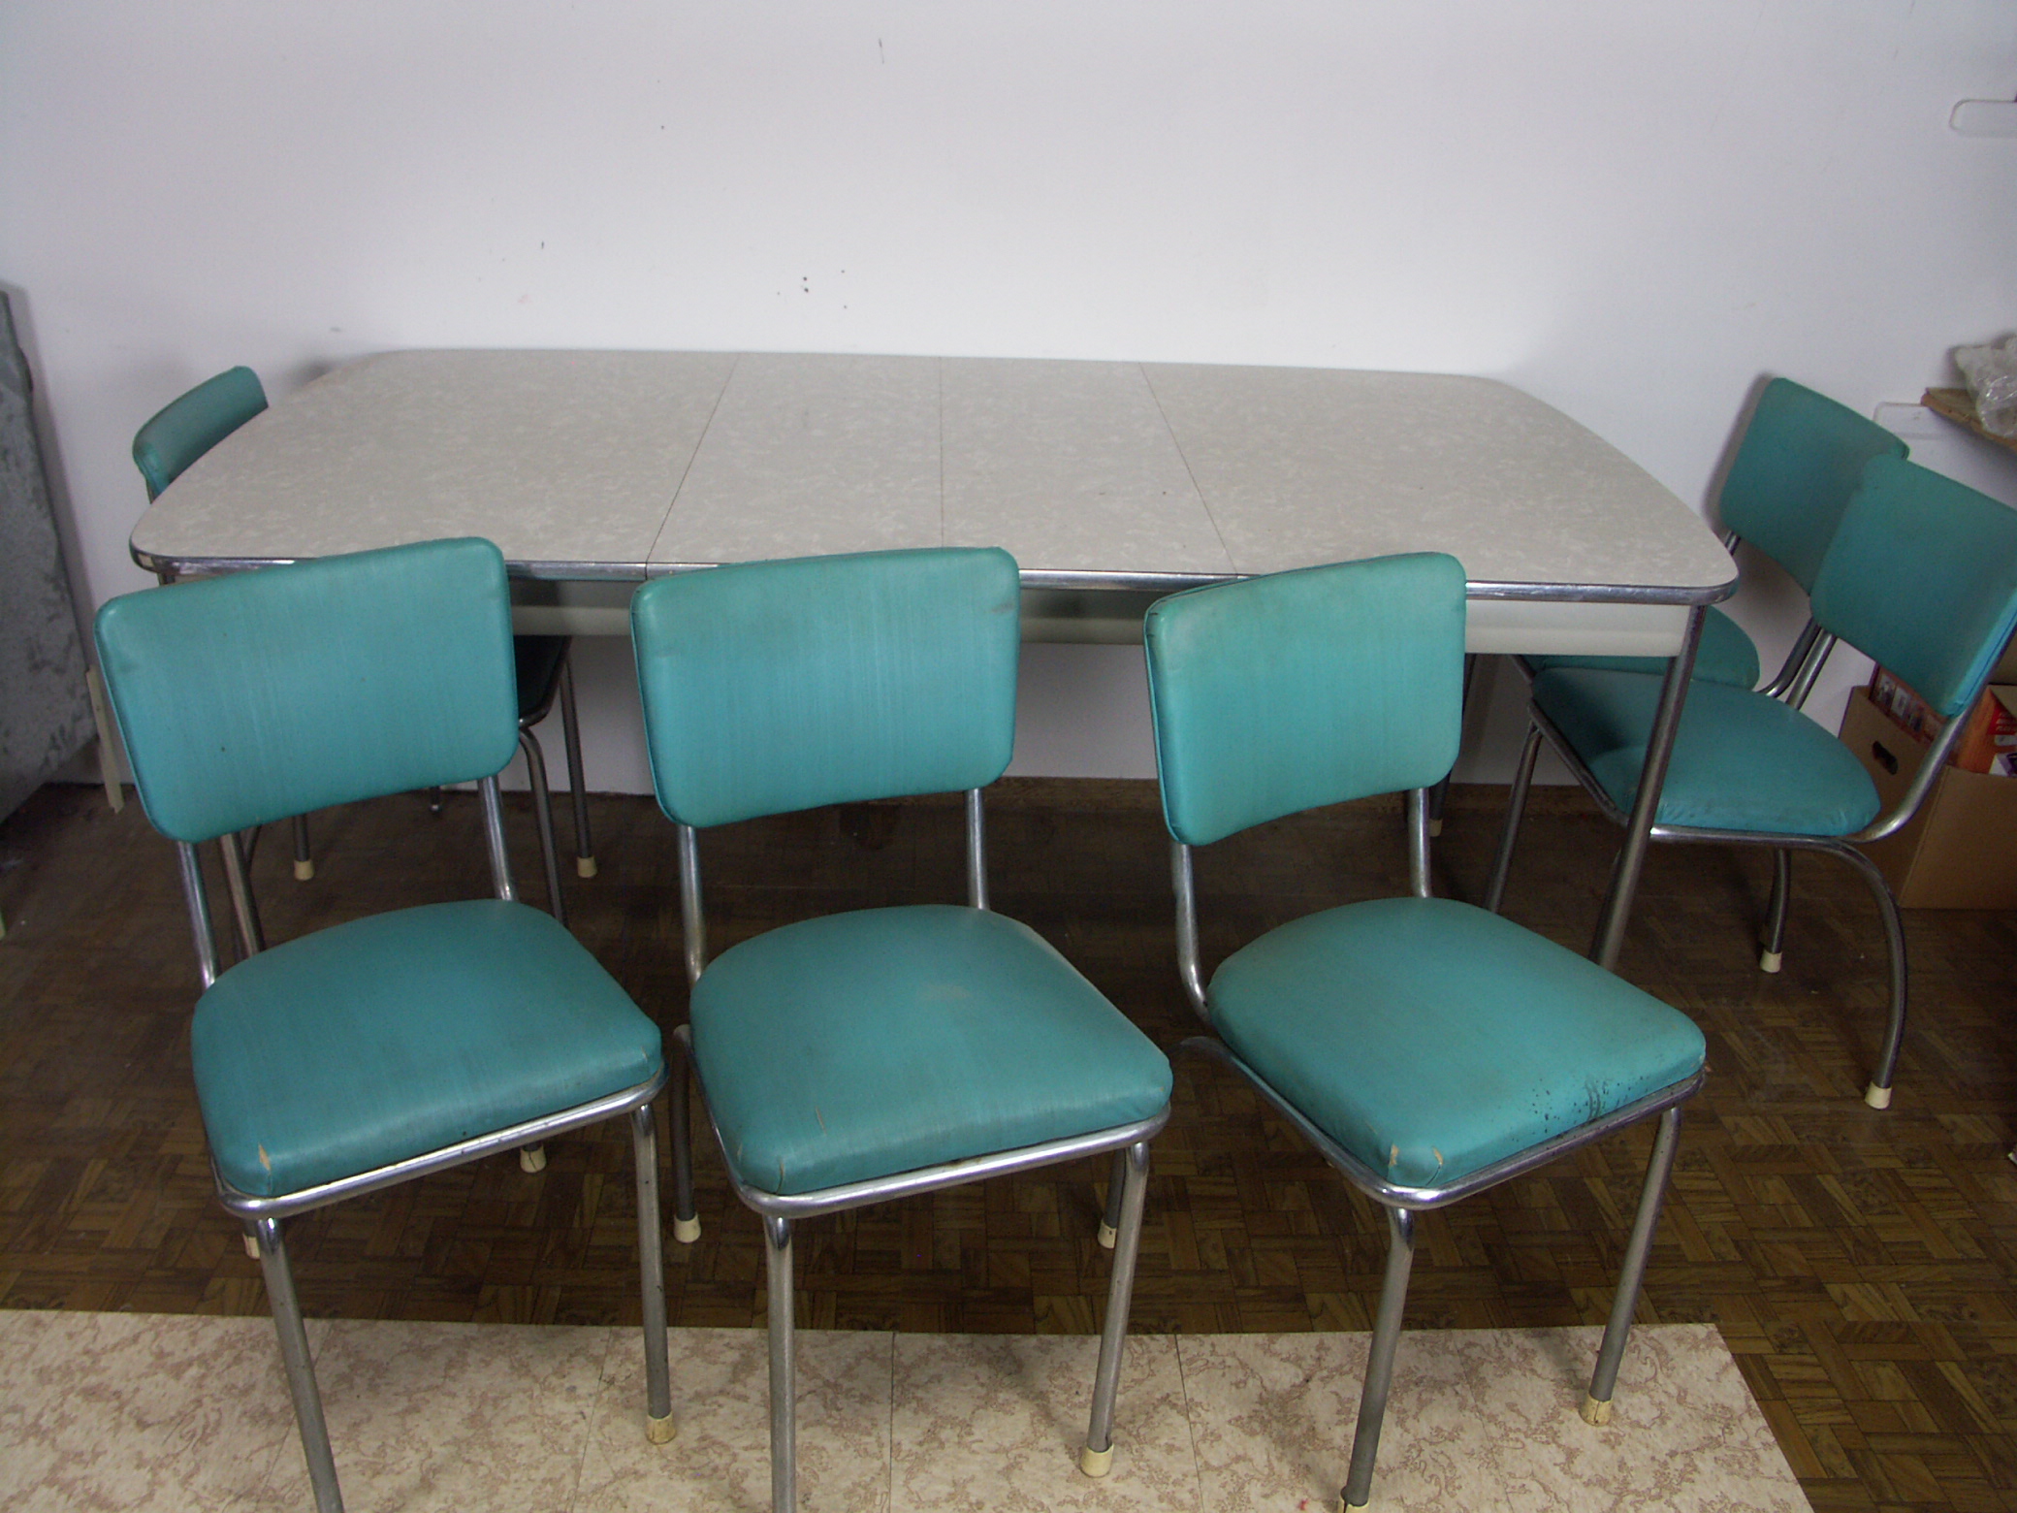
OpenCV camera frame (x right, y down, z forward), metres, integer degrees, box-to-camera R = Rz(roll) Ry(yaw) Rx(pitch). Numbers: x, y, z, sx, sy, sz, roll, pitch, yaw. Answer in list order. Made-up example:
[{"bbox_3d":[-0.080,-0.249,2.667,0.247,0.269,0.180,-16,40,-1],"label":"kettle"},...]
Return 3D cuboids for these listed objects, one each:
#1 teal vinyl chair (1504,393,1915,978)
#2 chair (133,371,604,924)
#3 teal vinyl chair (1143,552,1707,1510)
[{"bbox_3d":[1.002,-0.150,2.528,0.490,0.815,0.394,0,26,-6],"label":"teal vinyl chair"},{"bbox_3d":[-0.859,-0.105,2.274,0.490,0.815,0.394,-1,26,-6],"label":"chair"},{"bbox_3d":[0.377,0.265,1.619,0.394,0.815,0.490,-11,29,-25],"label":"teal vinyl chair"}]

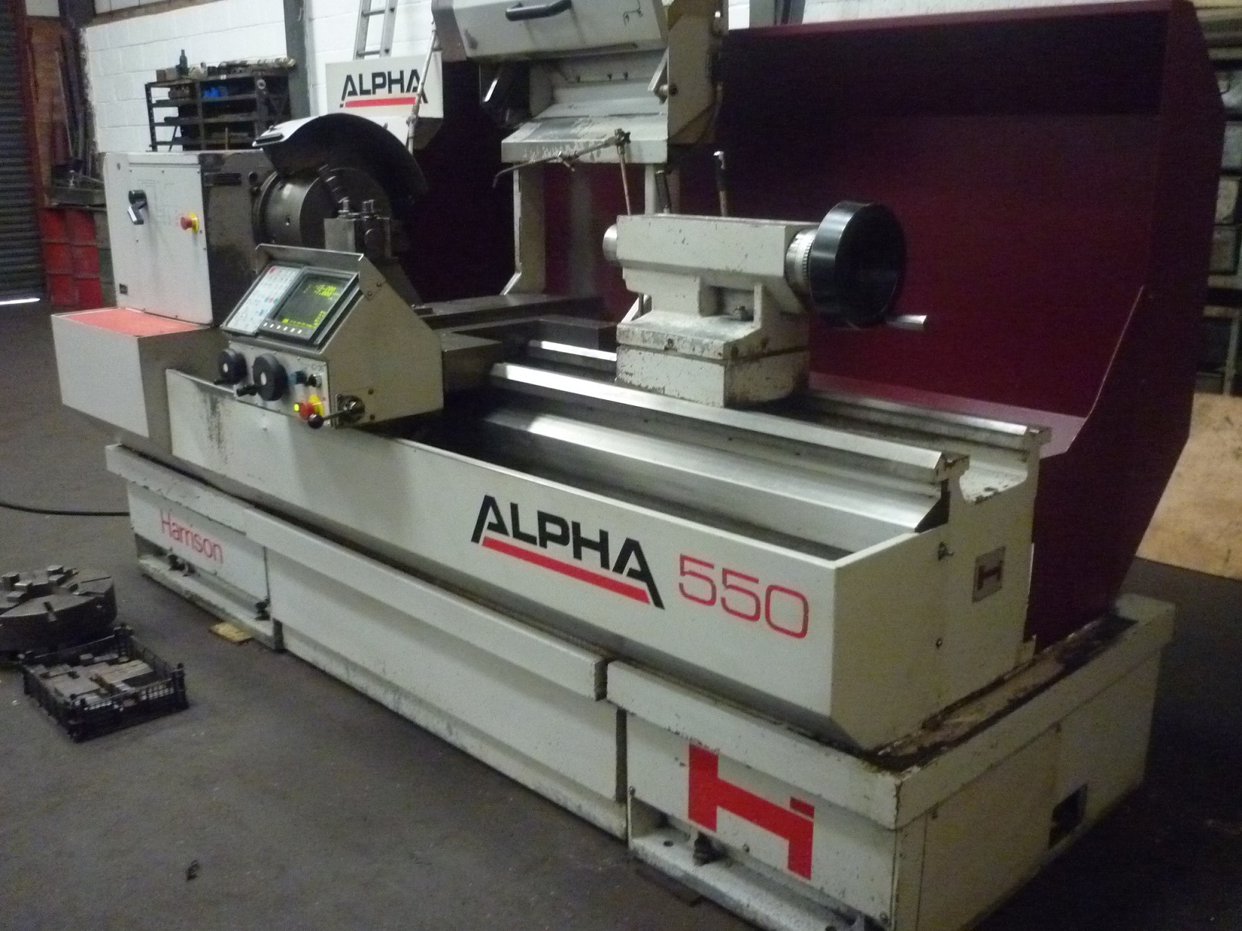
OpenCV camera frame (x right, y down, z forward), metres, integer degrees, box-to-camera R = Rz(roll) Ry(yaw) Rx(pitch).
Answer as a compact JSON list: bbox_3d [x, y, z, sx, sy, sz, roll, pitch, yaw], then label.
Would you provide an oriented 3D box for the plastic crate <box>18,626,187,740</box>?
[{"bbox_3d":[-1.384,0.576,3.164,0.282,0.121,0.388,-14,20,-42],"label":"plastic crate"}]

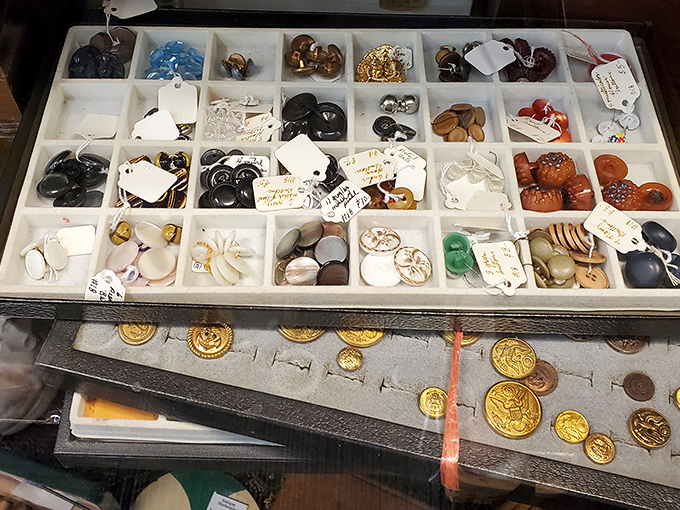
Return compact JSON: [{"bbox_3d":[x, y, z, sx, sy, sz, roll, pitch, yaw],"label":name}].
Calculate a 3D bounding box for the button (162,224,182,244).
[{"bbox_3d":[-0.089,-0.010,0.274,0.011,0.008,0.011,0,65,0],"label":"button"}]

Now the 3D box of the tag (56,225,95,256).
[{"bbox_3d":[-0.146,-0.008,0.274,0.028,0.001,0.019,-5,61,-10],"label":"tag"}]

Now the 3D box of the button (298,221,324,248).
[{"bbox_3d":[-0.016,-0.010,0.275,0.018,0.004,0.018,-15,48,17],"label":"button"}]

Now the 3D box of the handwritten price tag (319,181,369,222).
[{"bbox_3d":[0.001,-0.027,0.270,0.019,0.001,0.028,40,69,14],"label":"handwritten price tag"}]

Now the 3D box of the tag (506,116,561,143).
[{"bbox_3d":[0.110,-0.074,0.295,0.030,0.001,0.022,35,51,29],"label":"tag"}]

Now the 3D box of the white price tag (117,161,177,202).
[{"bbox_3d":[-0.110,-0.043,0.282,0.031,0.001,0.022,27,59,6],"label":"white price tag"}]

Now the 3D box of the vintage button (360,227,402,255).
[{"bbox_3d":[0.022,-0.007,0.274,0.022,0.004,0.022,1,40,-1],"label":"vintage button"}]

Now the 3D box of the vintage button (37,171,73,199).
[{"bbox_3d":[-0.158,-0.038,0.282,0.018,0.005,0.018,7,55,-10],"label":"vintage button"}]

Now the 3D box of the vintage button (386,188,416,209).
[{"bbox_3d":[0.034,-0.030,0.283,0.015,0.003,0.015,-4,72,14],"label":"vintage button"}]

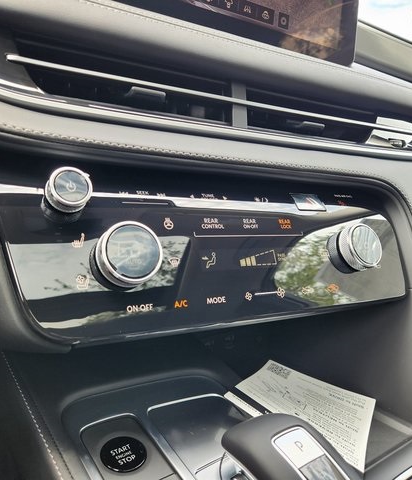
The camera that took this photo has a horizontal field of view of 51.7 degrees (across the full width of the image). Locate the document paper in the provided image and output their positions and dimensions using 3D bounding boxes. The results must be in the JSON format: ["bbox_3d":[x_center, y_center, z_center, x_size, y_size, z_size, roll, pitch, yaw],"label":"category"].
[{"bbox_3d":[0.091,0.150,0.388,0.117,0.015,0.117,19,15,24],"label":"document paper"}]

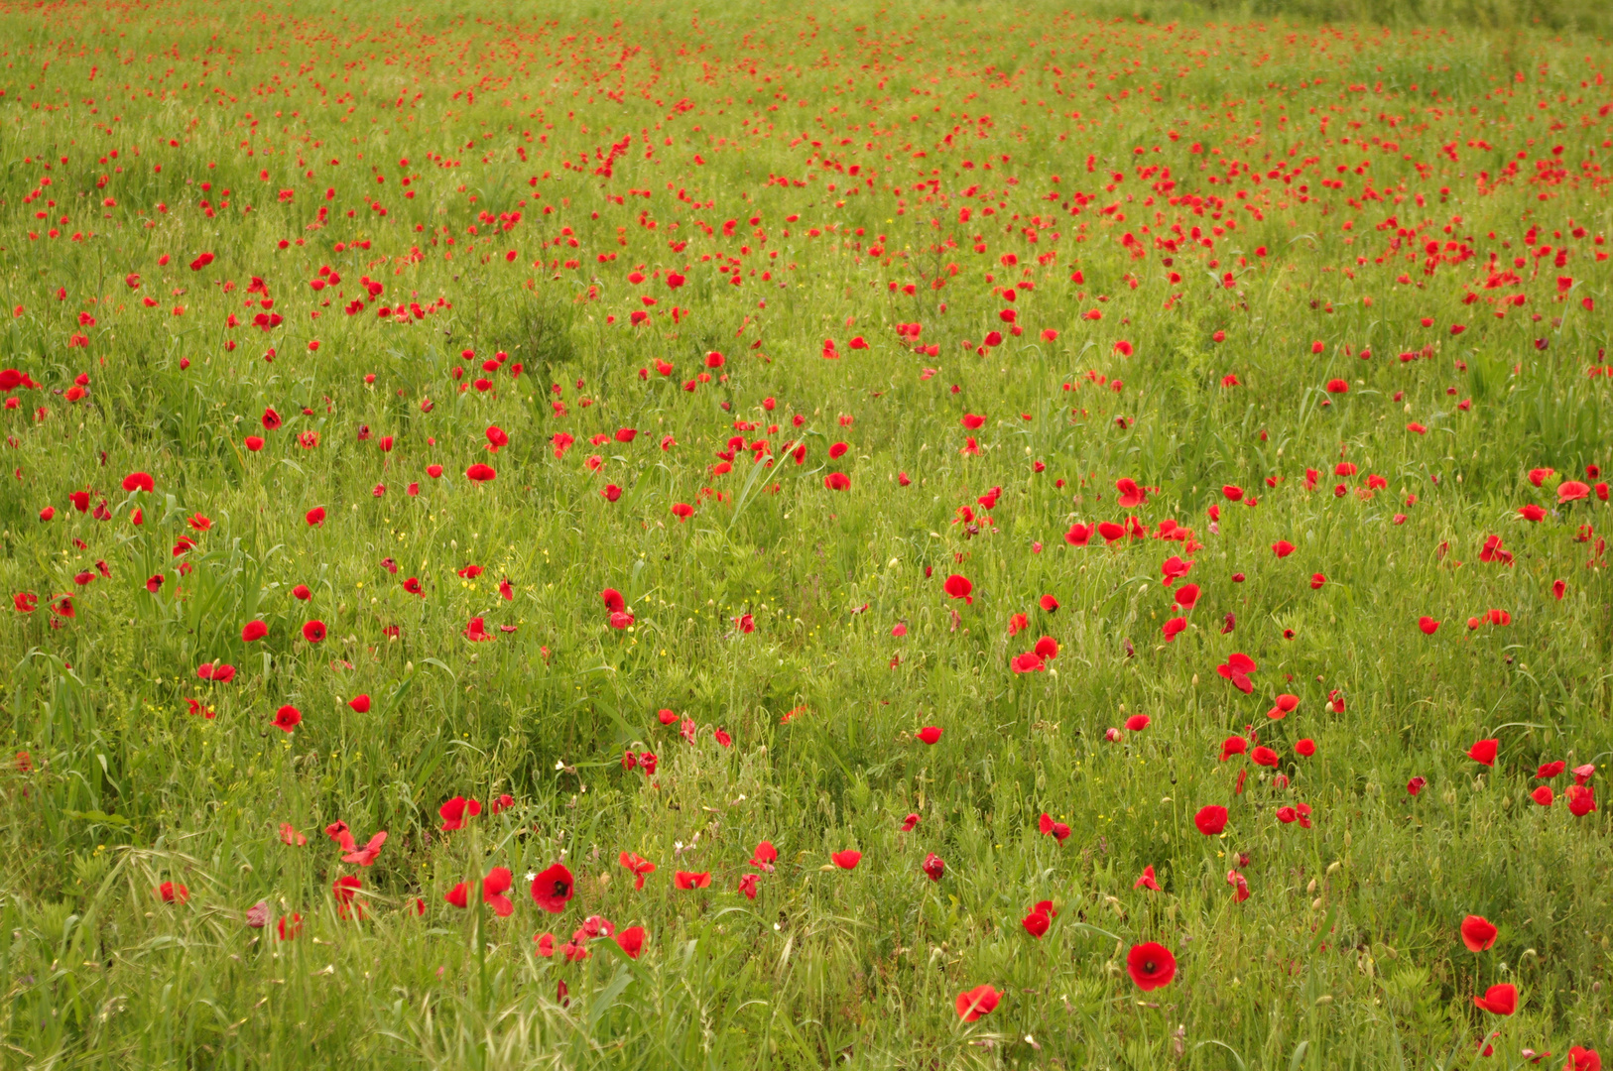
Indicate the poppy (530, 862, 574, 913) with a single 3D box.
[{"bbox_3d":[-0.323,0.446,4.650,0.062,0.063,0.033,5,-4,25],"label":"poppy"}]

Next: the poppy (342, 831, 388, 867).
[{"bbox_3d":[-0.633,0.447,5.250,0.065,0.048,0.060,-1,10,-7],"label":"poppy"}]

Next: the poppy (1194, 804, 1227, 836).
[{"bbox_3d":[0.605,0.425,5.500,0.051,0.043,0.048,1,10,6],"label":"poppy"}]

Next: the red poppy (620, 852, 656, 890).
[{"bbox_3d":[-0.242,0.479,5.250,0.051,0.050,0.045,-3,11,-14],"label":"red poppy"}]

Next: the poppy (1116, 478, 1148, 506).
[{"bbox_3d":[0.697,-0.094,7.900,0.070,0.059,0.055,5,11,26],"label":"poppy"}]

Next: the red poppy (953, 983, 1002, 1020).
[{"bbox_3d":[0.209,0.570,4.482,0.055,0.038,0.050,1,11,3],"label":"red poppy"}]

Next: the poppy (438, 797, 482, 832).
[{"bbox_3d":[-0.511,0.408,5.400,0.065,0.049,0.055,-1,10,-5],"label":"poppy"}]

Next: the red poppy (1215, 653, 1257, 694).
[{"bbox_3d":[0.720,0.229,6.150,0.068,0.066,0.055,1,10,7],"label":"red poppy"}]

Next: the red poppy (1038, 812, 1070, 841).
[{"bbox_3d":[0.356,0.419,5.274,0.045,0.036,0.041,5,12,24],"label":"red poppy"}]

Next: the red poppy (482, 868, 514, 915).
[{"bbox_3d":[-0.428,0.489,5.050,0.052,0.066,0.050,-6,12,-31],"label":"red poppy"}]

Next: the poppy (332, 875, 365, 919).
[{"bbox_3d":[-0.637,0.502,5.100,0.045,0.058,0.048,-1,10,-7],"label":"poppy"}]

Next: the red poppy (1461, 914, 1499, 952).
[{"bbox_3d":[0.899,0.530,4.900,0.051,0.048,0.050,2,10,11],"label":"red poppy"}]

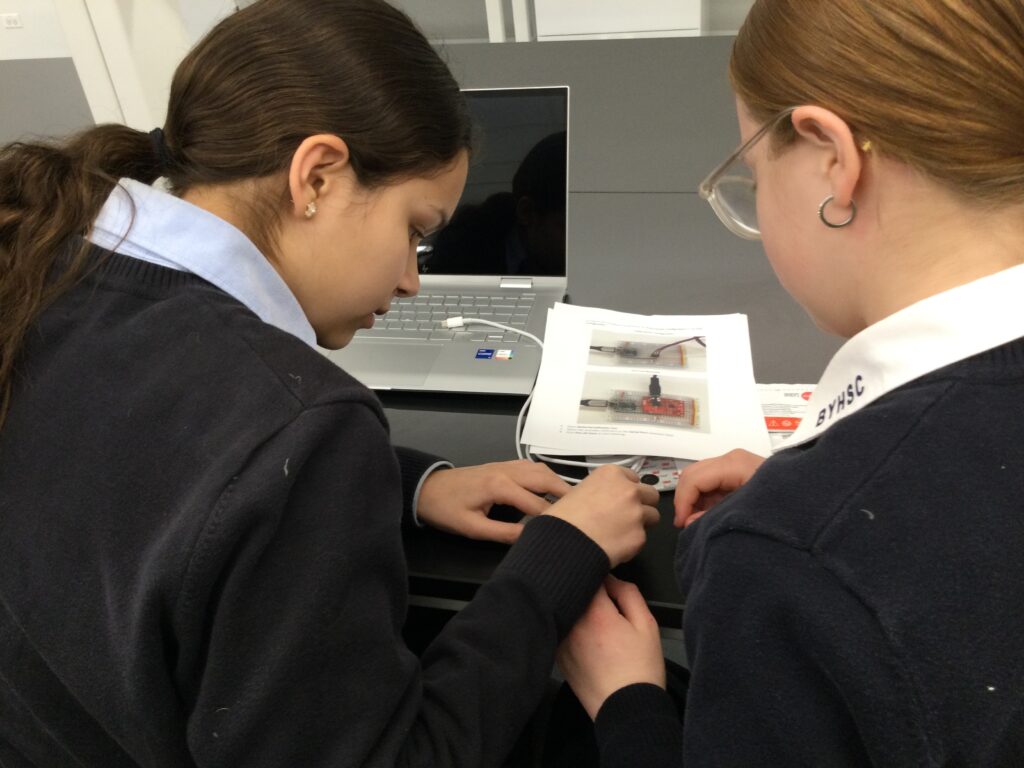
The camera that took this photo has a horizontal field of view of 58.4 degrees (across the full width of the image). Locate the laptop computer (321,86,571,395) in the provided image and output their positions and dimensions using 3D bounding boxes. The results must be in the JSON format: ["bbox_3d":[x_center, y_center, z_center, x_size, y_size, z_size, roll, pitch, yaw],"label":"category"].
[{"bbox_3d":[-0.130,-0.171,1.043,0.358,0.230,0.335,2,33,12],"label":"laptop computer"}]

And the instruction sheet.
[{"bbox_3d":[0.135,-0.013,0.920,0.216,0.016,0.279,2,32,8],"label":"instruction sheet"}]

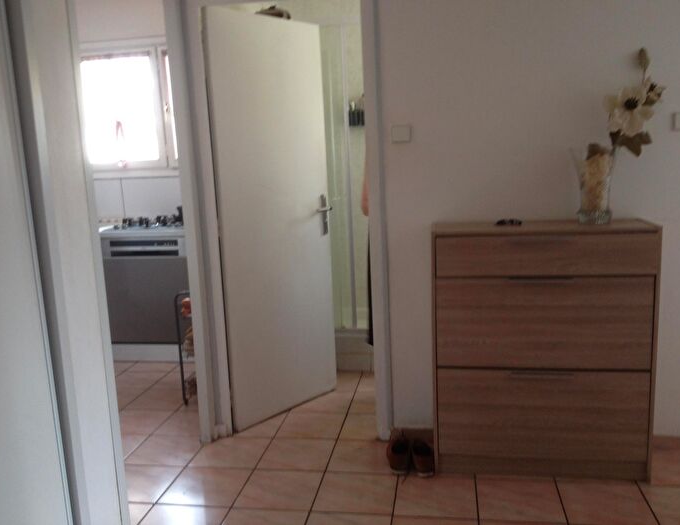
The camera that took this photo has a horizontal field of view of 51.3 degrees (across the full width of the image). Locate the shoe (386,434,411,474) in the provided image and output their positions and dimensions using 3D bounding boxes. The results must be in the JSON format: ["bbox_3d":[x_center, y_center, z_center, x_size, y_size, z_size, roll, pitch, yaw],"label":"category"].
[{"bbox_3d":[0.268,0.854,3.227,0.105,0.095,0.285,-2,10,5],"label":"shoe"}]

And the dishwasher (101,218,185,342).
[{"bbox_3d":[-1.198,0.132,4.897,0.600,0.800,0.580,-1,10,10],"label":"dishwasher"}]

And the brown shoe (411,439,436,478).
[{"bbox_3d":[0.373,0.839,3.125,0.100,0.095,0.270,-2,10,6],"label":"brown shoe"}]

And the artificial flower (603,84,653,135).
[{"bbox_3d":[1.137,-0.597,2.781,0.170,0.175,0.110,0,11,16],"label":"artificial flower"}]

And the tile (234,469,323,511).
[{"bbox_3d":[-0.245,0.953,2.957,0.320,0.010,0.320,-1,10,10],"label":"tile"}]

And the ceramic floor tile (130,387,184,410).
[{"bbox_3d":[-1.056,0.804,4.144,0.325,0.010,0.325,-1,11,10],"label":"ceramic floor tile"}]

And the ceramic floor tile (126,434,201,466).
[{"bbox_3d":[-0.823,0.903,3.385,0.320,0.010,0.320,-1,10,10],"label":"ceramic floor tile"}]

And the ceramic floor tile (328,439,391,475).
[{"bbox_3d":[0.127,0.906,3.282,0.325,0.010,0.325,-1,11,10],"label":"ceramic floor tile"}]

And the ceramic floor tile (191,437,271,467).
[{"bbox_3d":[-0.519,0.916,3.395,0.325,0.010,0.325,-1,11,10],"label":"ceramic floor tile"}]

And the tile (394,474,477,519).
[{"bbox_3d":[0.395,0.962,2.907,0.325,0.010,0.325,-1,11,10],"label":"tile"}]

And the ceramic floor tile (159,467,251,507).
[{"bbox_3d":[-0.562,0.958,3.015,0.320,0.010,0.320,-1,10,10],"label":"ceramic floor tile"}]

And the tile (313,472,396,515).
[{"bbox_3d":[0.072,0.967,2.964,0.325,0.010,0.325,-1,11,10],"label":"tile"}]

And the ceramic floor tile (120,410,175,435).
[{"bbox_3d":[-1.110,0.865,3.826,0.325,0.010,0.325,-1,11,10],"label":"ceramic floor tile"}]

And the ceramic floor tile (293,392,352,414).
[{"bbox_3d":[-0.077,0.774,3.892,0.320,0.010,0.320,-1,10,10],"label":"ceramic floor tile"}]

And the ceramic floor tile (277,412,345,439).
[{"bbox_3d":[-0.133,0.834,3.580,0.320,0.010,0.320,-1,10,10],"label":"ceramic floor tile"}]

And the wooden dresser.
[{"bbox_3d":[0.860,0.366,3.058,0.889,1.064,0.288,-1,11,12],"label":"wooden dresser"}]

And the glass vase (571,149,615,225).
[{"bbox_3d":[1.052,-0.317,2.944,0.170,0.302,0.170,-1,11,10],"label":"glass vase"}]

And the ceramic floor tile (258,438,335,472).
[{"bbox_3d":[-0.196,0.911,3.338,0.325,0.010,0.325,-1,11,10],"label":"ceramic floor tile"}]

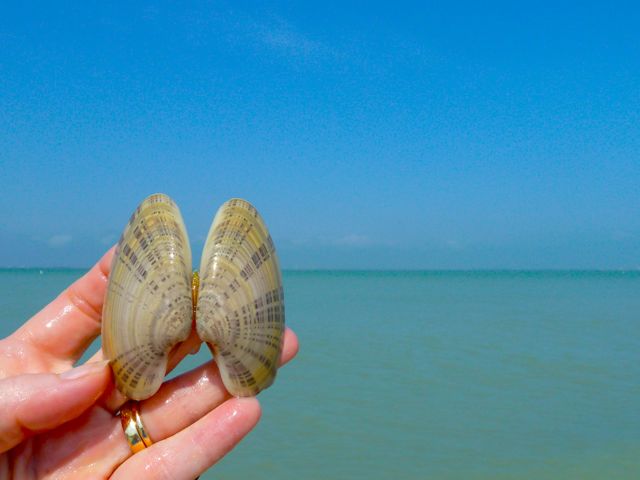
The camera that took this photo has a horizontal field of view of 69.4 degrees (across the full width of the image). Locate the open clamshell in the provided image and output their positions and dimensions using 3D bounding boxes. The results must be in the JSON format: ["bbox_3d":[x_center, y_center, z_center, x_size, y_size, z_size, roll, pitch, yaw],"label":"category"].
[{"bbox_3d":[-0.046,0.021,0.170,0.066,0.075,0.023,2,-3,-9],"label":"open clamshell"}]

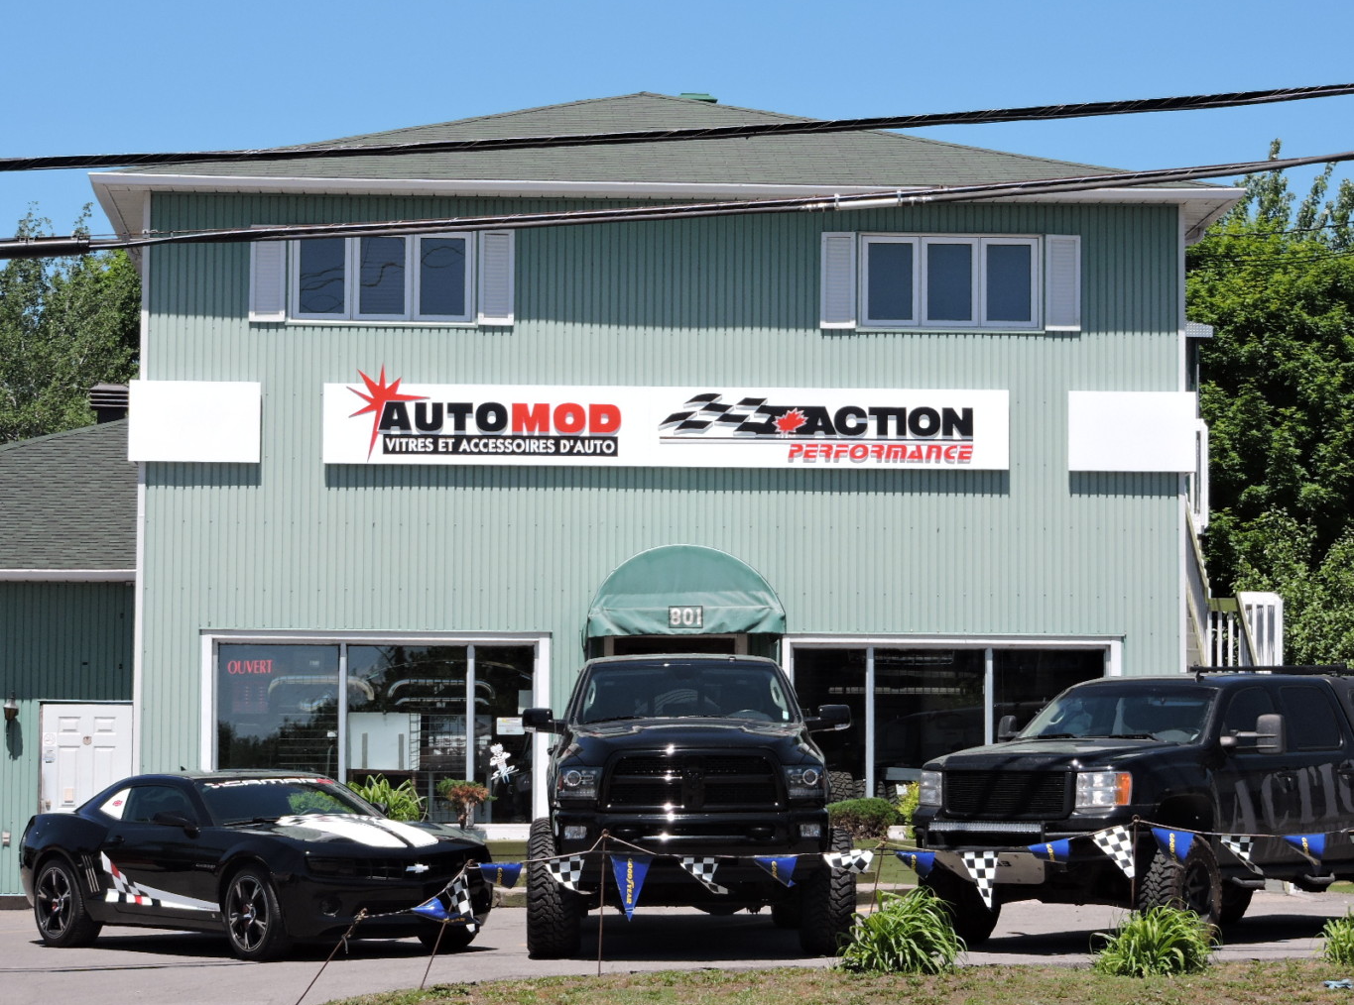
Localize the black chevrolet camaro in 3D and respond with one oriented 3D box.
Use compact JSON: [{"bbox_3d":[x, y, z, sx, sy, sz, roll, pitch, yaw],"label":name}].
[{"bbox_3d":[-3.340,2.795,32.100,1.950,1.376,4.840,1,-3,-38],"label":"black chevrolet camaro"}]

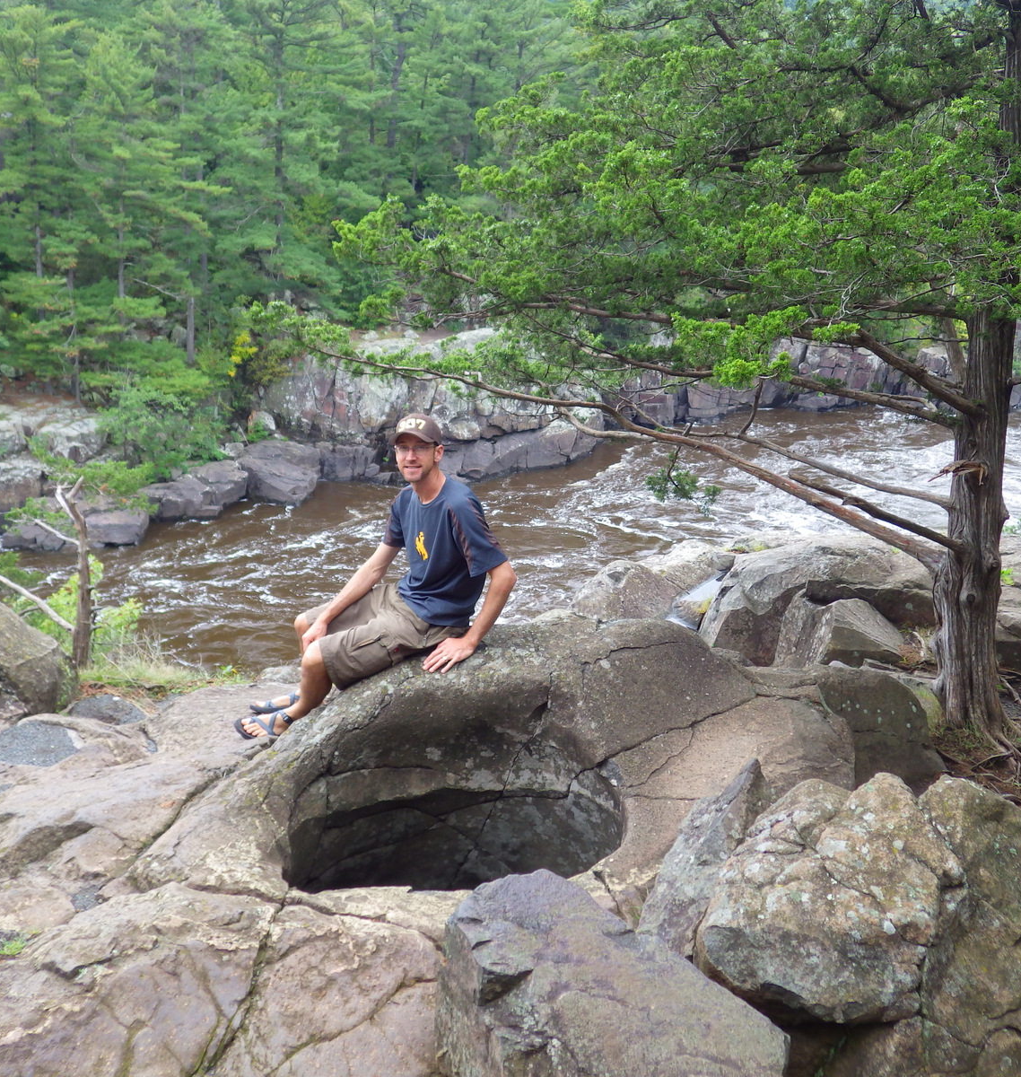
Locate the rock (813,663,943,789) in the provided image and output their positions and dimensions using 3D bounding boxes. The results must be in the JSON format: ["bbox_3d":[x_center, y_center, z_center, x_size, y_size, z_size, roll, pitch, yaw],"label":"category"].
[{"bbox_3d":[1.407,0.721,4.850,0.480,0.420,0.380,1,11,6],"label":"rock"}]

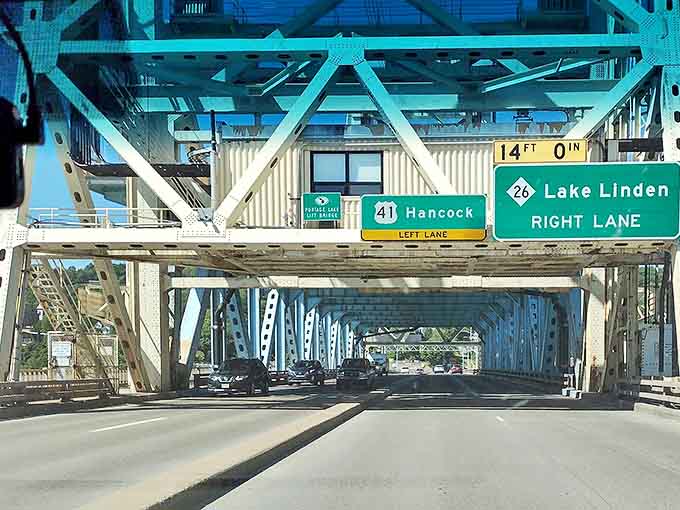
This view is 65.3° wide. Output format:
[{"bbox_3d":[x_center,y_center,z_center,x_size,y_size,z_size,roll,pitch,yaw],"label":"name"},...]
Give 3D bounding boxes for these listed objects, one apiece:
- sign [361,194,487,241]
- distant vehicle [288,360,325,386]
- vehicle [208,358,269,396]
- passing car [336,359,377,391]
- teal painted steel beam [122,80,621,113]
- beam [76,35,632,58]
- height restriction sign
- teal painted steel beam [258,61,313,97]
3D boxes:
[{"bbox_3d":[2.149,-0.962,13.600,3.200,1.180,0.100,0,-10,1],"label":"sign"},{"bbox_3d":[-2.551,8.892,39.800,1.830,1.670,4.600,-2,-11,9],"label":"distant vehicle"},{"bbox_3d":[-5.320,6.421,27.800,1.840,1.700,4.650,-2,-11,9],"label":"vehicle"},{"bbox_3d":[1.122,7.660,34.000,2.000,1.860,5.400,-2,-11,9],"label":"passing car"},{"bbox_3d":[1.365,-5.583,18.800,17.200,0.950,0.500,0,-10,1],"label":"teal painted steel beam"},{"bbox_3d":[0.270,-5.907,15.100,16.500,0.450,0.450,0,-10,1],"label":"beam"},{"bbox_3d":[5.319,-2.732,14.000,2.440,0.610,0.050,0,-6,1],"label":"height restriction sign"},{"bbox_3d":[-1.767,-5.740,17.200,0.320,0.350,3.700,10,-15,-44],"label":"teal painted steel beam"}]

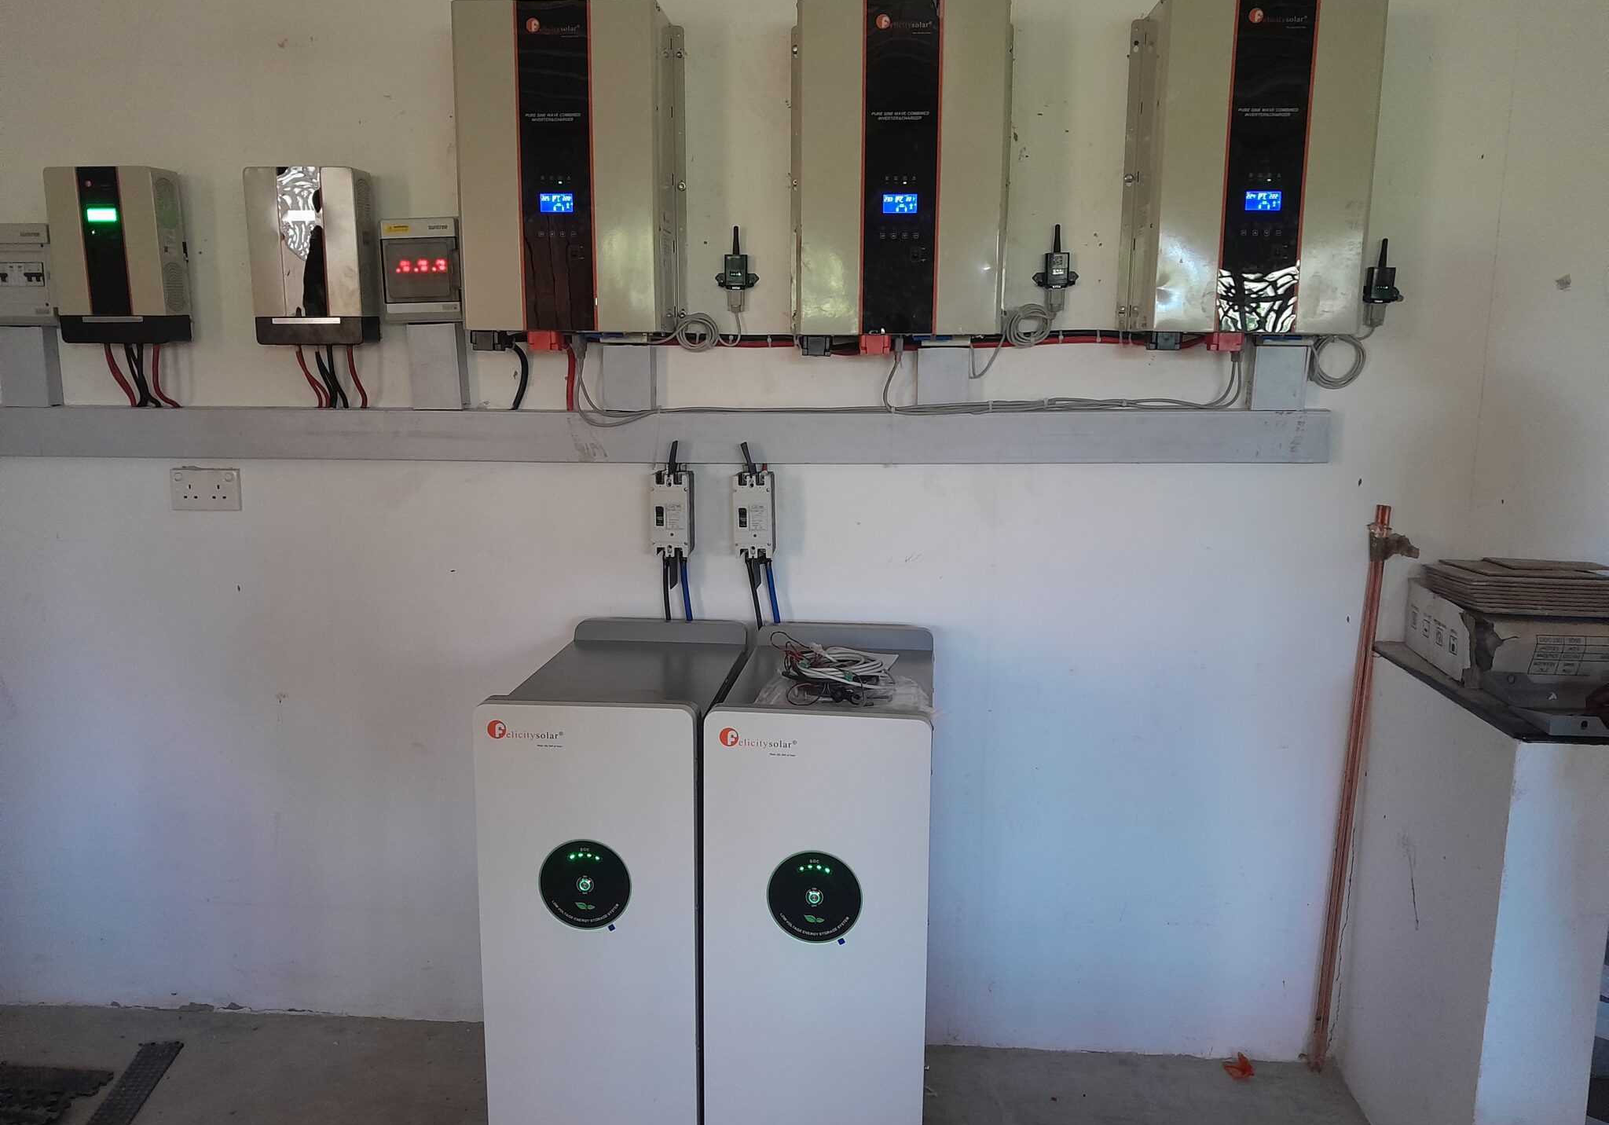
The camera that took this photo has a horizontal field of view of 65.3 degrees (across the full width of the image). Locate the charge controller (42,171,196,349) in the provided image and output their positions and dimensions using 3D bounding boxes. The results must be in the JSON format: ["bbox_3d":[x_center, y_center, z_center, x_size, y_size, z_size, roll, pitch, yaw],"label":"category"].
[{"bbox_3d":[-1.359,-0.606,2.491,0.213,0.332,0.093,1,11,4],"label":"charge controller"}]

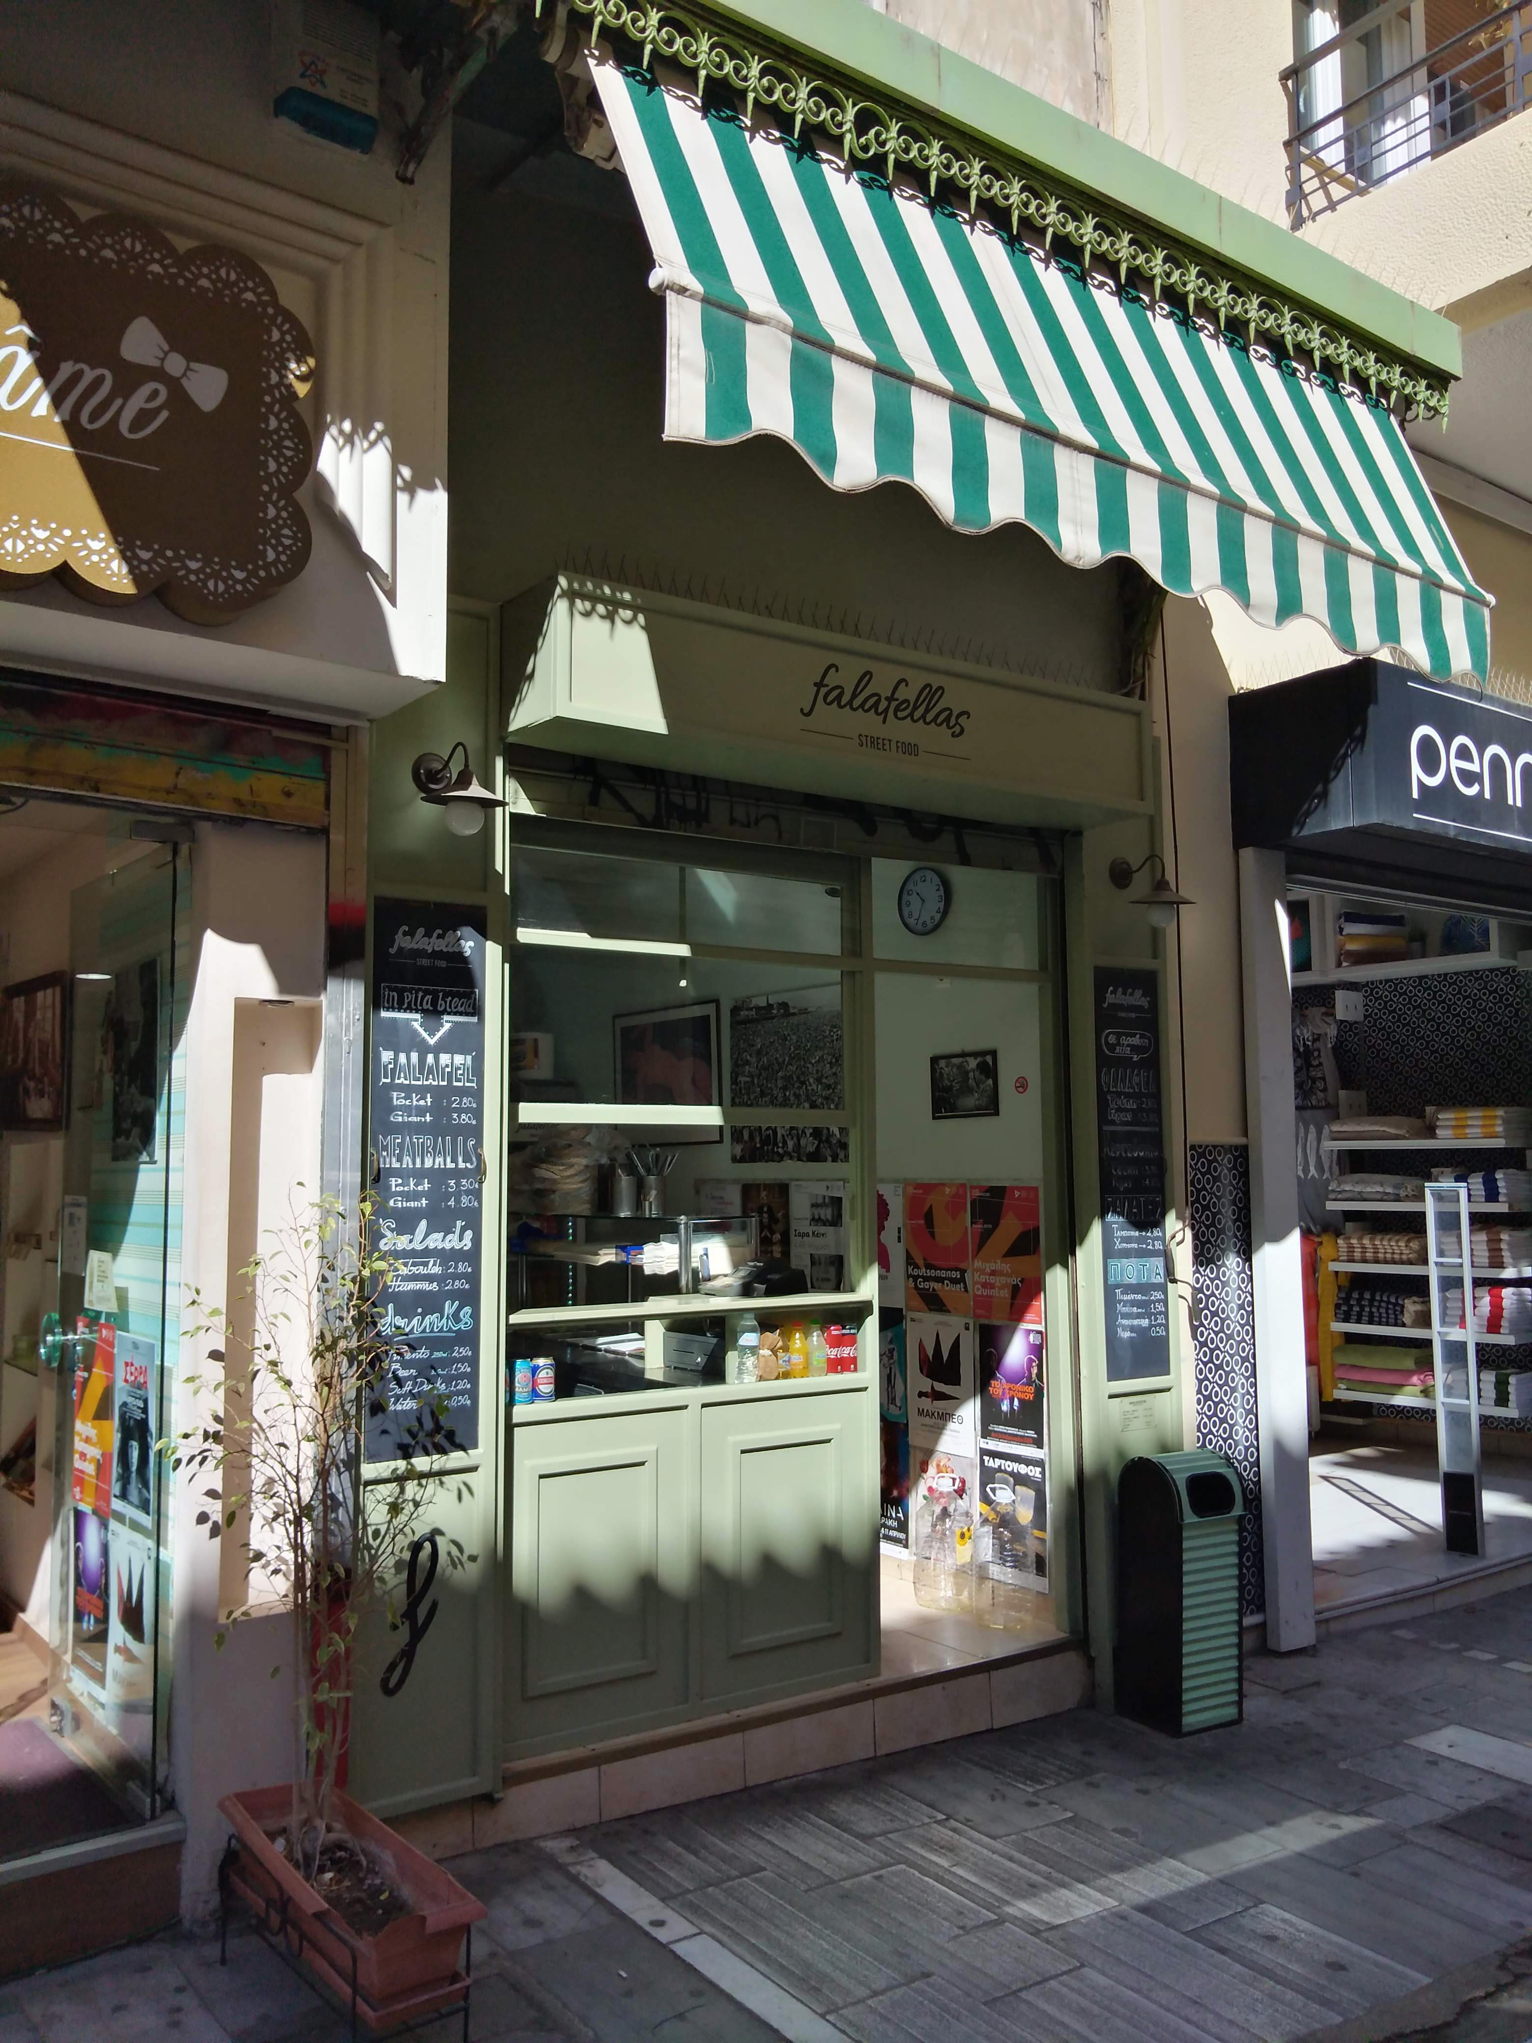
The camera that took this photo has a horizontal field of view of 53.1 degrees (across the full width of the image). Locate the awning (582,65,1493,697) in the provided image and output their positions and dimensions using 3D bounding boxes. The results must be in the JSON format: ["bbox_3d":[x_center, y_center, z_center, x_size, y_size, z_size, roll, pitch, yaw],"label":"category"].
[{"bbox_3d":[0.894,-1.563,3.964,2.915,1.090,0.380,4,-7,-35],"label":"awning"}]

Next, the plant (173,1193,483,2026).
[{"bbox_3d":[-0.865,1.185,3.290,0.680,1.630,0.910,4,-7,-35],"label":"plant"}]

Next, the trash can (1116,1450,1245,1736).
[{"bbox_3d":[1.400,1.899,5.175,0.323,0.861,0.265,6,-8,-36],"label":"trash can"}]

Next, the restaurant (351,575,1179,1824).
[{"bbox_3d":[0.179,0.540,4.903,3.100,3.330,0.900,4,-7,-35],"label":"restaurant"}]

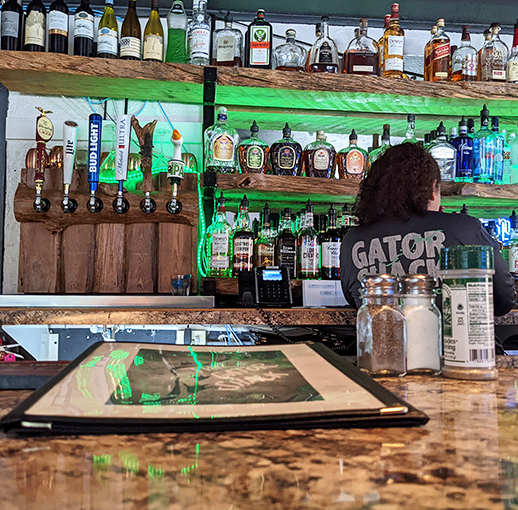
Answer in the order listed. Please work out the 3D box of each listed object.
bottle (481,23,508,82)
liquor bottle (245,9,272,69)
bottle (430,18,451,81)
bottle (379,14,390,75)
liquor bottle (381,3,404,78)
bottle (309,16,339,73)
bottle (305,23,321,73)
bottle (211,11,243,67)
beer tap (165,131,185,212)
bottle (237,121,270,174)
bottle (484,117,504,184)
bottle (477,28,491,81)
[{"bbox_3d":[1.013,-0.857,2.273,0.112,0.283,0.084,1,-2,-5],"label":"bottle"},{"bbox_3d":[0.000,-0.879,2.185,0.096,0.272,0.067,1,-2,-7],"label":"liquor bottle"},{"bbox_3d":[0.784,-0.878,2.287,0.075,0.287,0.075,1,-2,7],"label":"bottle"},{"bbox_3d":[0.558,-0.878,2.270,0.085,0.305,0.083,1,-4,-7],"label":"bottle"},{"bbox_3d":[0.564,-0.884,2.217,0.085,0.344,0.085,1,-2,-5],"label":"liquor bottle"},{"bbox_3d":[0.273,-0.855,2.190,0.120,0.264,0.096,1,-2,-7],"label":"bottle"},{"bbox_3d":[0.260,-0.874,2.318,0.120,0.278,0.075,1,-1,-4],"label":"bottle"},{"bbox_3d":[-0.129,-0.880,2.204,0.106,0.270,0.106,1,-1,7],"label":"bottle"},{"bbox_3d":[-0.326,-0.322,2.060,0.066,0.327,0.110,1,-4,-8],"label":"beer tap"},{"bbox_3d":[-0.021,-0.425,2.136,0.133,0.228,0.088,1,-2,-7],"label":"bottle"},{"bbox_3d":[1.075,-0.463,2.412,0.088,0.331,0.075,1,-1,-6],"label":"bottle"},{"bbox_3d":[1.036,-0.874,2.390,0.106,0.288,0.075,1,-2,-7],"label":"bottle"}]

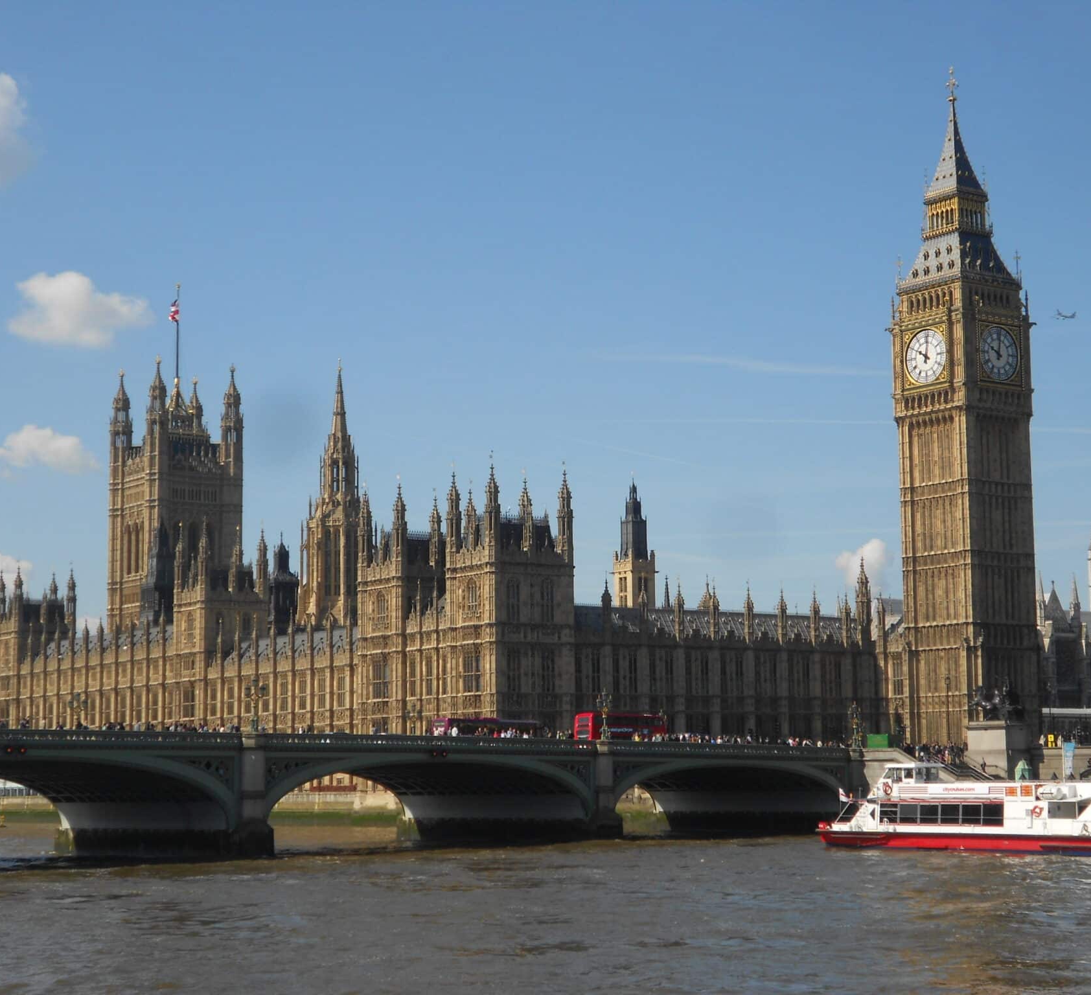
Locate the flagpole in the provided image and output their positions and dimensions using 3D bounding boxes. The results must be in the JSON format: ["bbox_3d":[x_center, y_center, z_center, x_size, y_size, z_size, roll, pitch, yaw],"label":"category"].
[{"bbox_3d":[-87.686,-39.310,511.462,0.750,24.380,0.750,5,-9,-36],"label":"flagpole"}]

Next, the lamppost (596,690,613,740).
[{"bbox_3d":[4.942,18.293,180.192,1.500,4.200,0.600,6,-10,-42],"label":"lamppost"}]

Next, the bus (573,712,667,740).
[{"bbox_3d":[7.341,23.180,208.045,10.300,4.400,2.540,6,-10,-42],"label":"bus"}]

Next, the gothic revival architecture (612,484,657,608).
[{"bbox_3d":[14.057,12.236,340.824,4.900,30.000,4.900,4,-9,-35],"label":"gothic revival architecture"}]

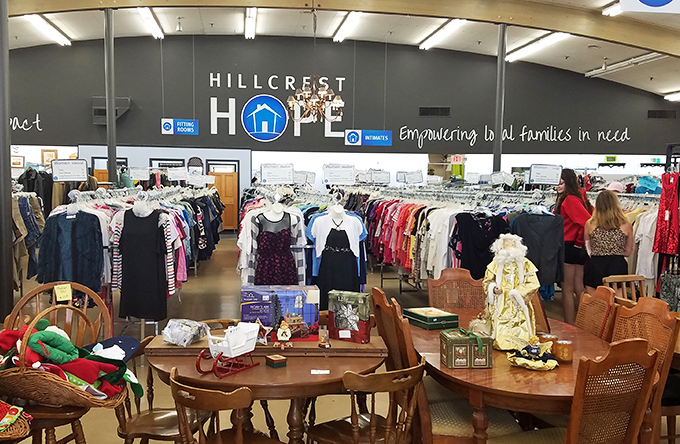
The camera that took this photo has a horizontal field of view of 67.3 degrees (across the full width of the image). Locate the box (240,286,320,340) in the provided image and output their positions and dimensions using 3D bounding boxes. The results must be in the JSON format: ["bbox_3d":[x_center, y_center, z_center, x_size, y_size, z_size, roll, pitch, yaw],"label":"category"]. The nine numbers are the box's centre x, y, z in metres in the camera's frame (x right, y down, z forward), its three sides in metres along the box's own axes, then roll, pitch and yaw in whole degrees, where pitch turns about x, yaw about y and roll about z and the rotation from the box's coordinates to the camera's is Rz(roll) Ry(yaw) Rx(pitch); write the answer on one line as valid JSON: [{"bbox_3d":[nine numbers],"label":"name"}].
[{"bbox_3d":[-0.303,0.462,2.582,0.385,0.245,0.125,0,4,-8],"label":"box"}]

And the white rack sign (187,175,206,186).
[{"bbox_3d":[-2.192,-0.637,7.800,0.285,0.175,0.020,0,4,-6],"label":"white rack sign"}]

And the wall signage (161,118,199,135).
[{"bbox_3d":[-4.106,-2.458,13.147,0.930,0.400,0.030,0,5,-11],"label":"wall signage"}]

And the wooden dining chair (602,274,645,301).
[{"bbox_3d":[2.340,0.866,3.850,0.520,0.880,0.530,-1,5,-17],"label":"wooden dining chair"}]

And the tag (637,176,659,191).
[{"bbox_3d":[3.383,-0.417,5.600,0.210,0.128,0.012,28,4,3],"label":"tag"}]

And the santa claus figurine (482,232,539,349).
[{"bbox_3d":[0.875,0.353,2.620,0.285,0.560,0.210,2,4,13],"label":"santa claus figurine"}]

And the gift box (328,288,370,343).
[{"bbox_3d":[0.050,0.475,2.559,0.188,0.228,0.075,3,5,25],"label":"gift box"}]

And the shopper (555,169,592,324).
[{"bbox_3d":[2.300,0.354,4.945,0.380,1.660,0.430,3,5,27],"label":"shopper"}]

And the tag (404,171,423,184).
[{"bbox_3d":[1.171,-0.706,8.100,0.285,0.180,0.020,1,4,-3],"label":"tag"}]

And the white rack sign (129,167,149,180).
[{"bbox_3d":[-2.949,-0.705,7.500,0.285,0.180,0.020,0,4,-6],"label":"white rack sign"}]

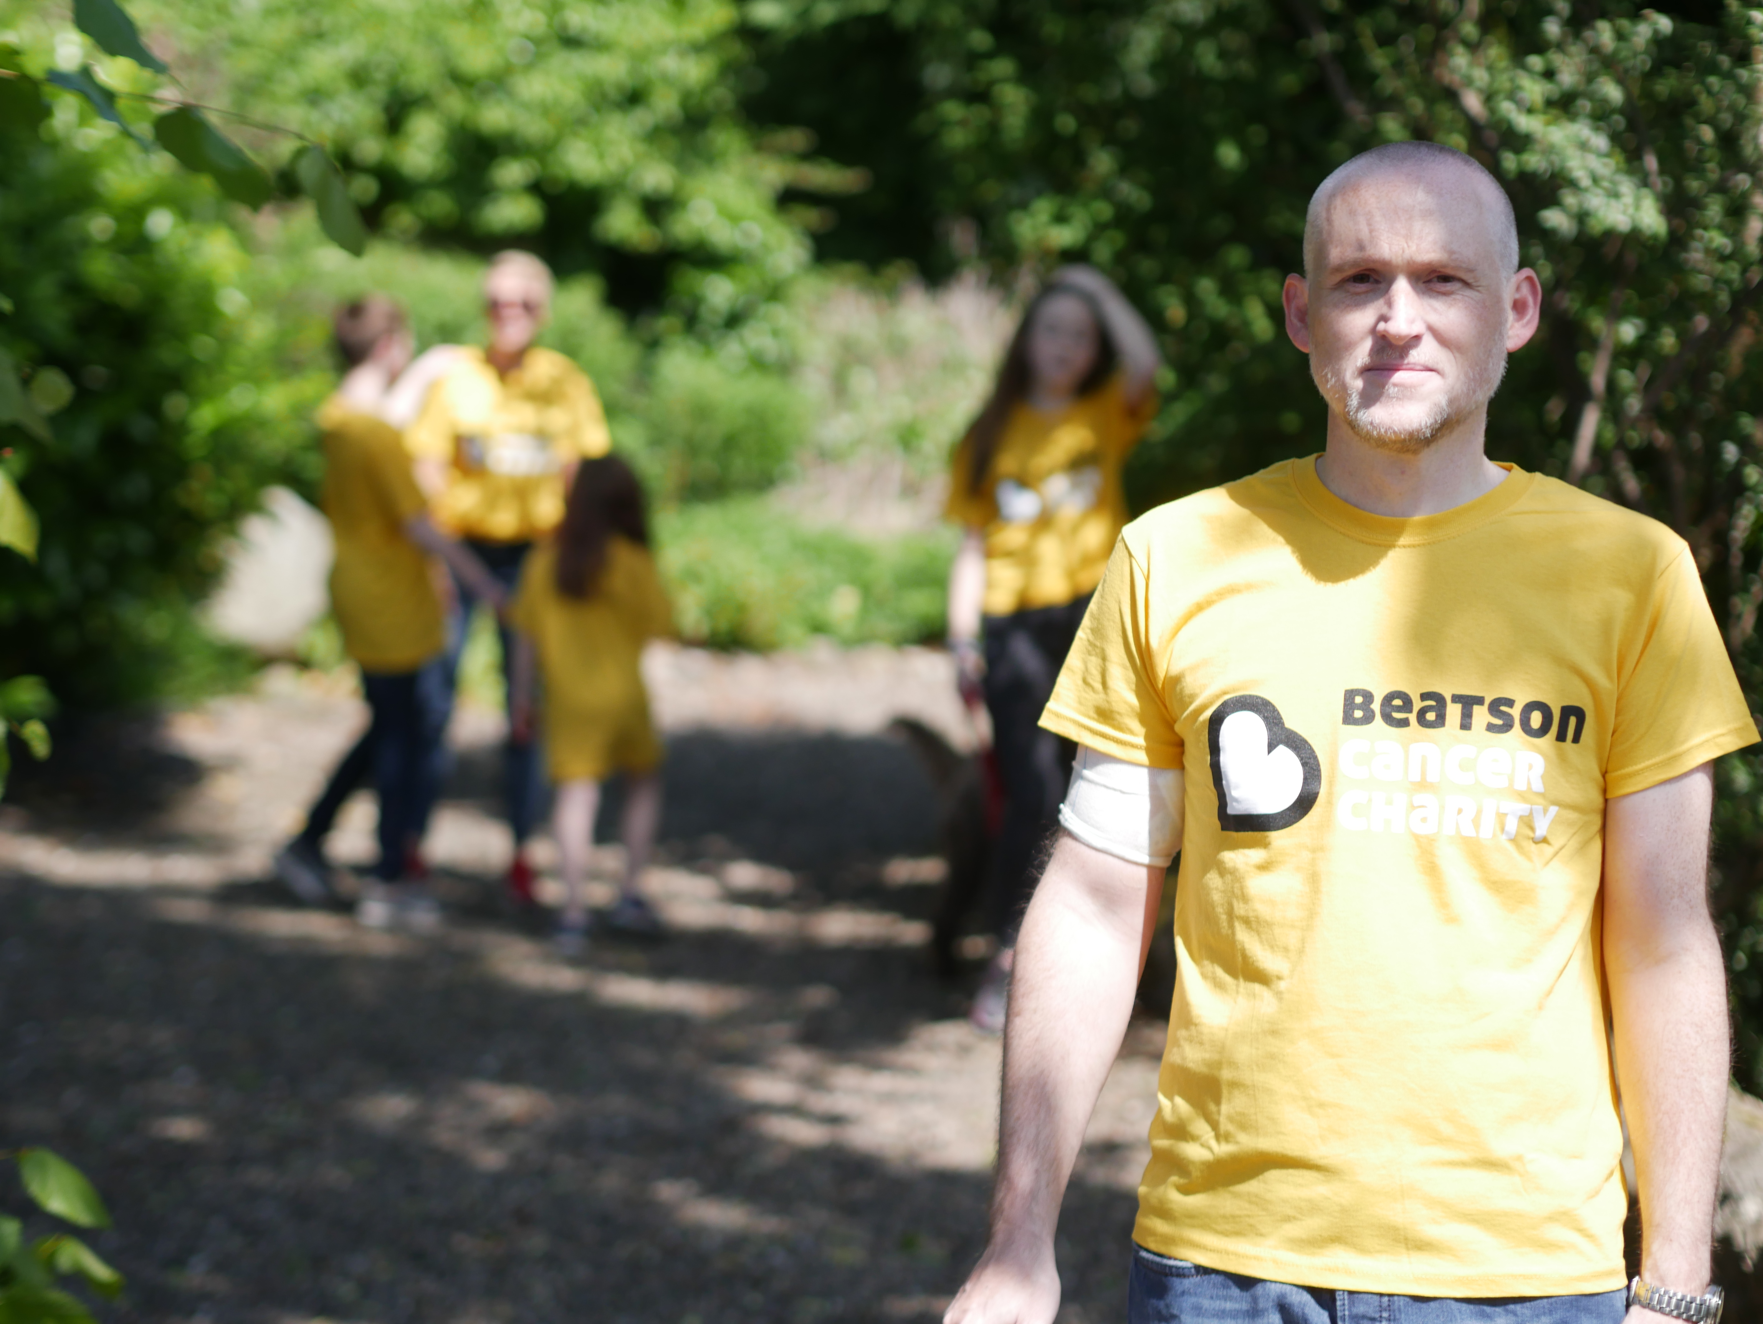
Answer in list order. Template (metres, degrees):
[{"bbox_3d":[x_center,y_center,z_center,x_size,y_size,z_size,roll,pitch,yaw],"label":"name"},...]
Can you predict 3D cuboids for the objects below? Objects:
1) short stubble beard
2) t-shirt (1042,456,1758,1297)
[{"bbox_3d":[0.397,-0.200,3.430,0.146,0.092,0.105,1,5,11],"label":"short stubble beard"},{"bbox_3d":[0.392,0.155,3.490,0.538,0.622,0.270,2,5,12],"label":"t-shirt"}]

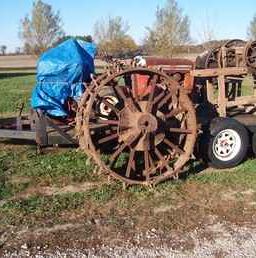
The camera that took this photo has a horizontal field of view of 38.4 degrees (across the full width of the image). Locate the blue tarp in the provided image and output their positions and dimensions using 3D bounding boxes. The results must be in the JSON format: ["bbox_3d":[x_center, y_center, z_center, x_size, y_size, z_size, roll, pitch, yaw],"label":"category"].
[{"bbox_3d":[-0.915,-0.735,5.300,0.840,1.070,0.800,0,12,0],"label":"blue tarp"}]

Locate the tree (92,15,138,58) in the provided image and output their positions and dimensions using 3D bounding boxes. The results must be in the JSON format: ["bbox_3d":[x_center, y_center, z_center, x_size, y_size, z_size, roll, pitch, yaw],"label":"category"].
[{"bbox_3d":[-1.139,-7.881,33.500,4.100,4.600,4.000,0,12,0],"label":"tree"}]

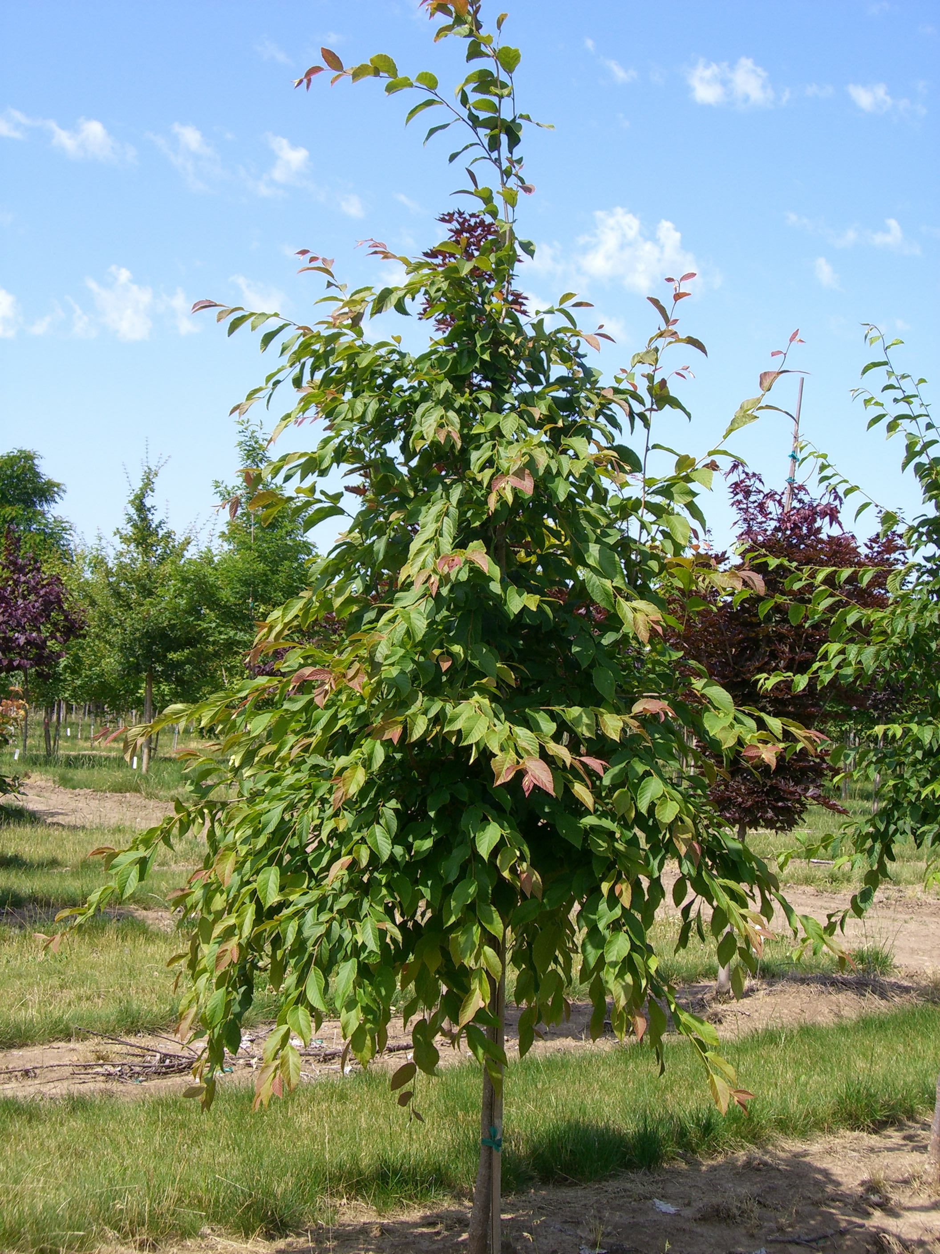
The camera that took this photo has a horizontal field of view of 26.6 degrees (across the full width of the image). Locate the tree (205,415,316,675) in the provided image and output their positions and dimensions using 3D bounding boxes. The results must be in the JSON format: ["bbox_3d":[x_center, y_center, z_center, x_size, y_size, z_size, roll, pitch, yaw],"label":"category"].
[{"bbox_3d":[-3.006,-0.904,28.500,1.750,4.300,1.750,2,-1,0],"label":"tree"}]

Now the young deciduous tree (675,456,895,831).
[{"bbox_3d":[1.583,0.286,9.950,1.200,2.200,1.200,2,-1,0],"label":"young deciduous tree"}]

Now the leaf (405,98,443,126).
[{"bbox_3d":[-0.125,-1.401,5.420,0.104,0.074,0.045,2,-1,0],"label":"leaf"}]

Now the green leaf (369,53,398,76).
[{"bbox_3d":[-0.234,-1.523,5.400,0.078,0.064,0.040,2,-1,0],"label":"green leaf"}]

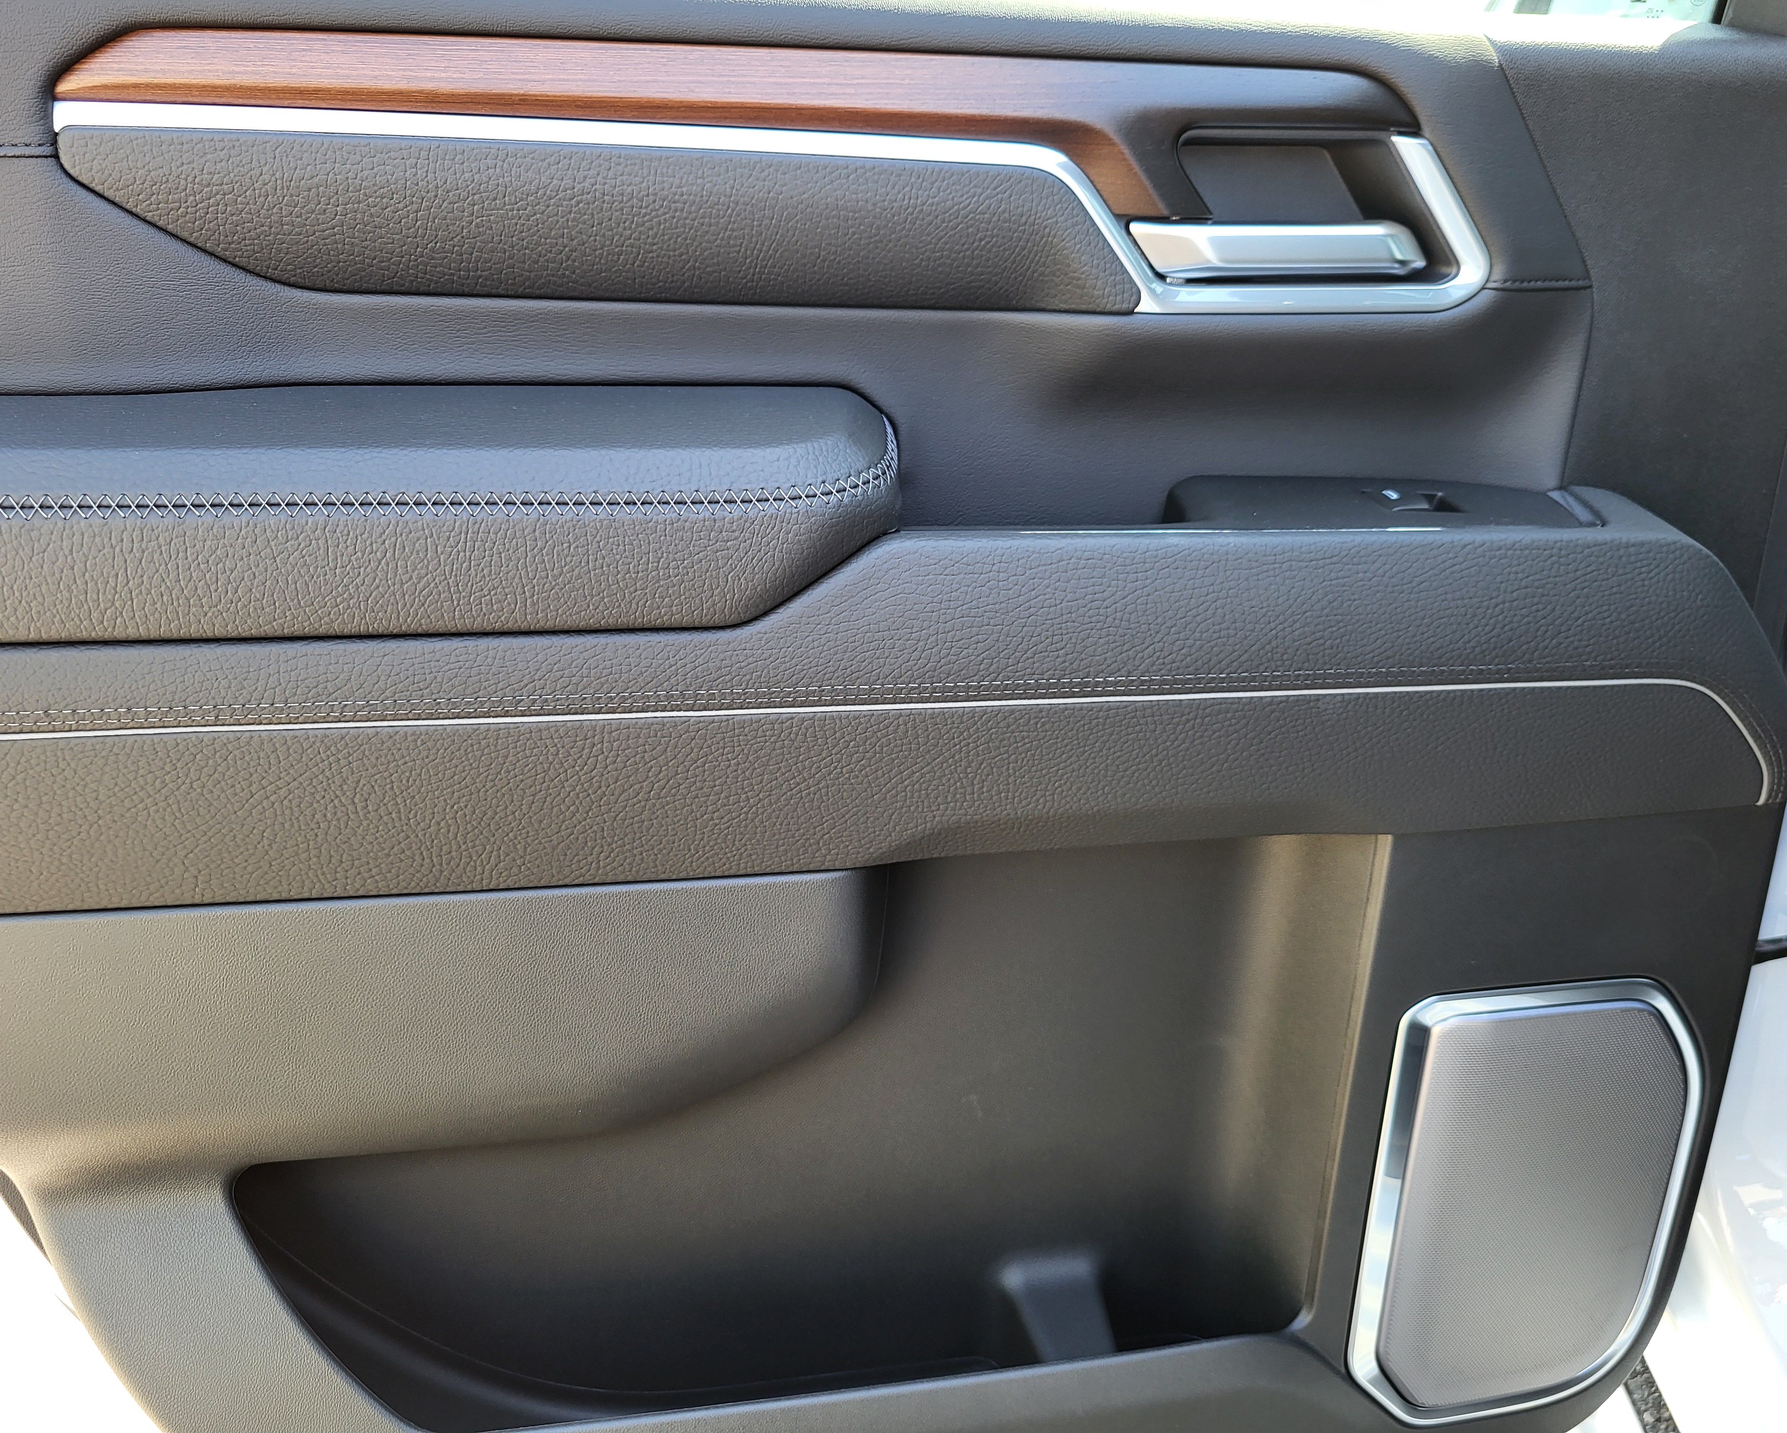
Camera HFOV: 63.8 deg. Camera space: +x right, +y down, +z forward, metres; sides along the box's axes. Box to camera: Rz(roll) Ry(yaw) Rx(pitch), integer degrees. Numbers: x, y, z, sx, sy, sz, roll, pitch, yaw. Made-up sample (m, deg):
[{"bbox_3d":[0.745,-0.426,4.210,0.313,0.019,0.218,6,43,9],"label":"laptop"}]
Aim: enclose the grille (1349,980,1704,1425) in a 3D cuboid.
[{"bbox_3d":[0.334,0.262,0.758,0.181,0.274,0.025,-2,19,-9],"label":"grille"}]

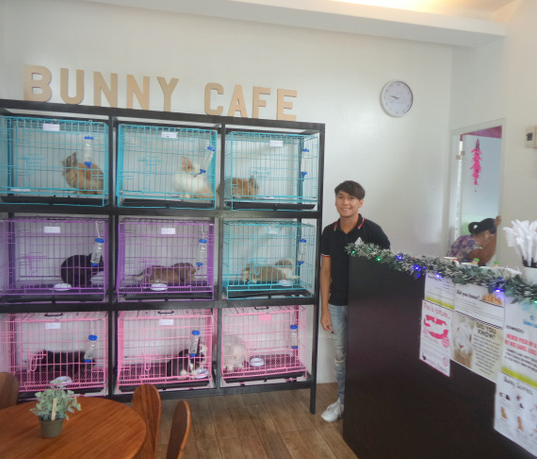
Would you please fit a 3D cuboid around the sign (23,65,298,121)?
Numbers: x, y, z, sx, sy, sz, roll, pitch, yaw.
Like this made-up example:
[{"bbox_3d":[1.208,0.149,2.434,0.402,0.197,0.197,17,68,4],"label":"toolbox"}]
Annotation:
[{"bbox_3d":[-0.629,-0.847,2.694,1.682,0.209,0.025,1,4,-12],"label":"sign"}]

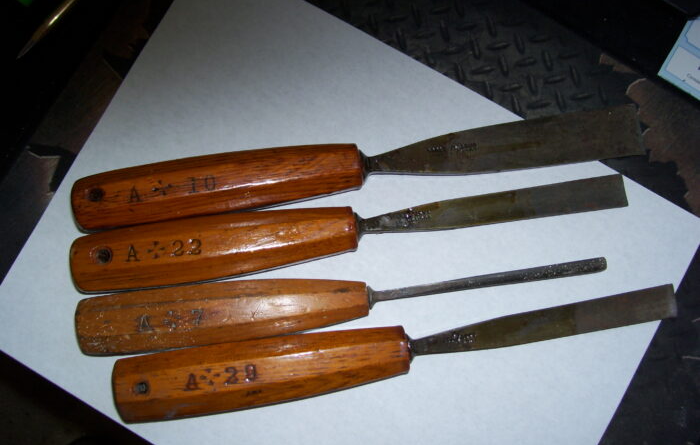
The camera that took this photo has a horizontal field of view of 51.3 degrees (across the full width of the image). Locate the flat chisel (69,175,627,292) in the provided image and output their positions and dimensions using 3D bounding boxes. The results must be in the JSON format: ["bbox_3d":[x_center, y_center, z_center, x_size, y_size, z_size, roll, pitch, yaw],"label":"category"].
[{"bbox_3d":[0.002,0.002,0.329,0.256,0.025,0.028,-7,84,-3],"label":"flat chisel"}]

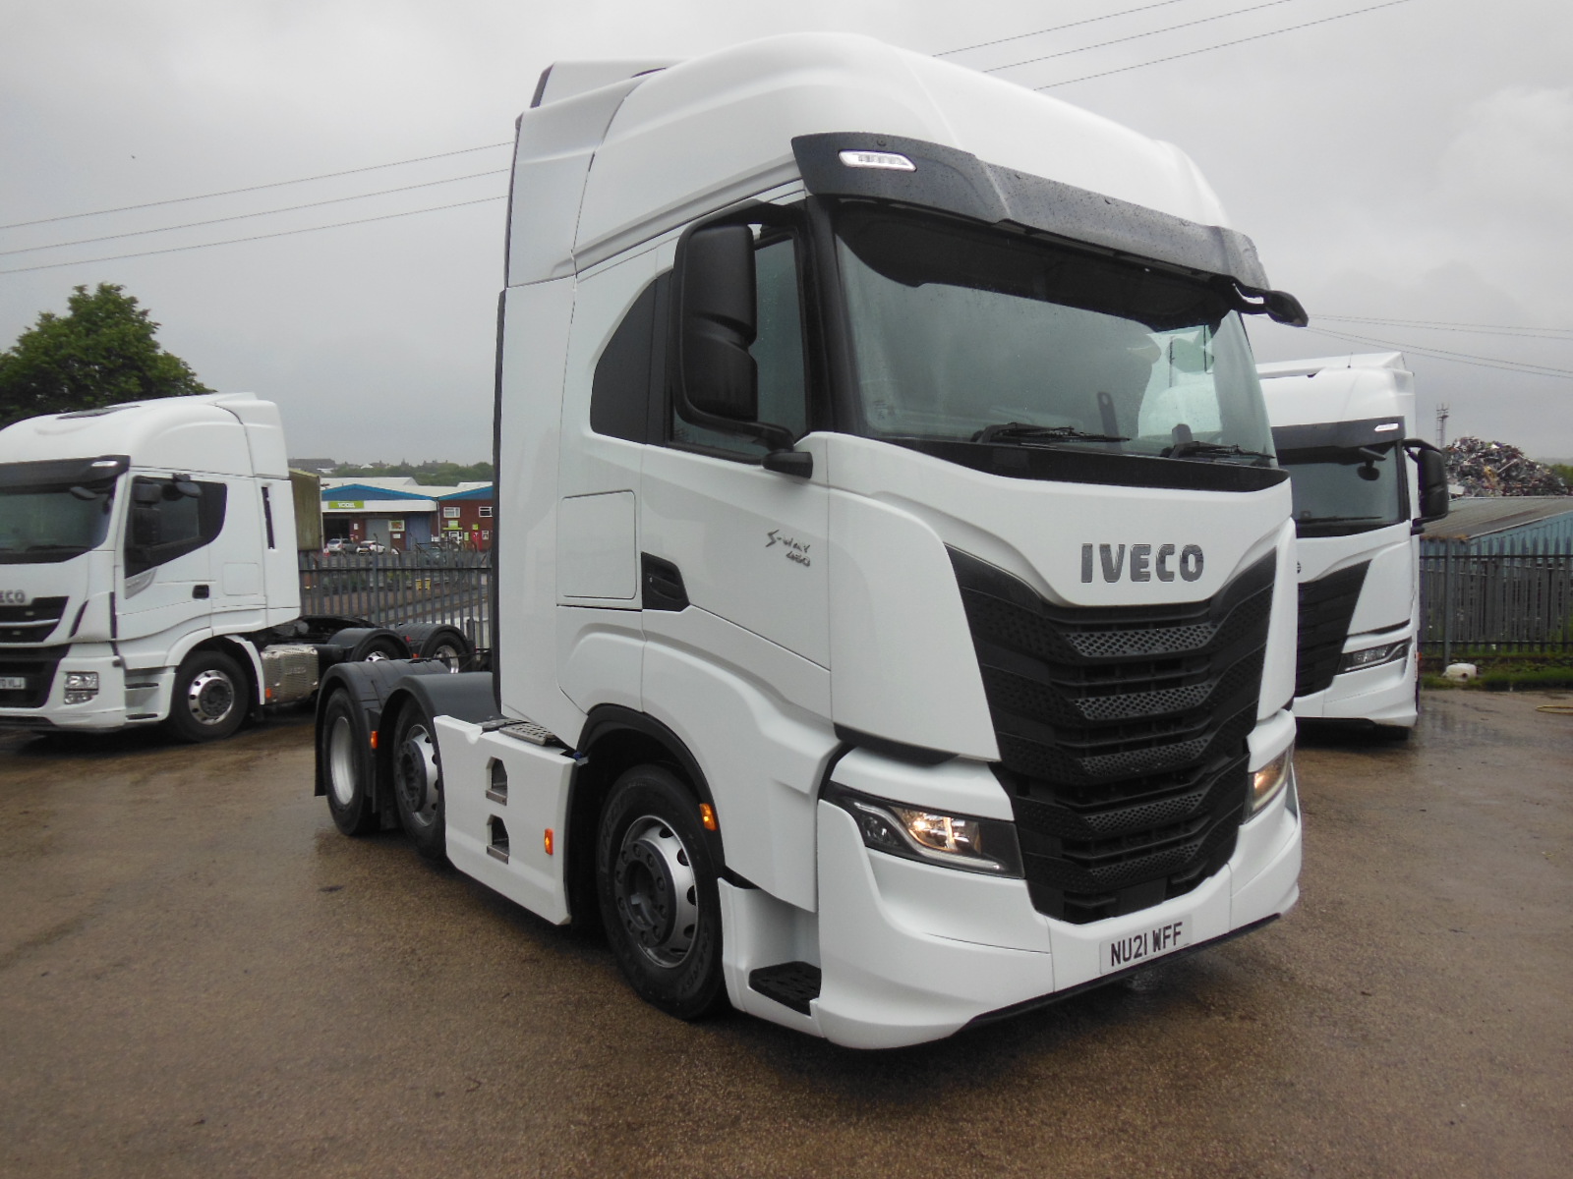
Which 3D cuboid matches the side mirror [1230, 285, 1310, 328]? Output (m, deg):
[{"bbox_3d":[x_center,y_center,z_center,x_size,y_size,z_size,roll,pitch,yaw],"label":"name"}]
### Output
[{"bbox_3d":[1.959,-1.123,4.594,0.230,0.150,0.250,-1,1,-37],"label":"side mirror"}]

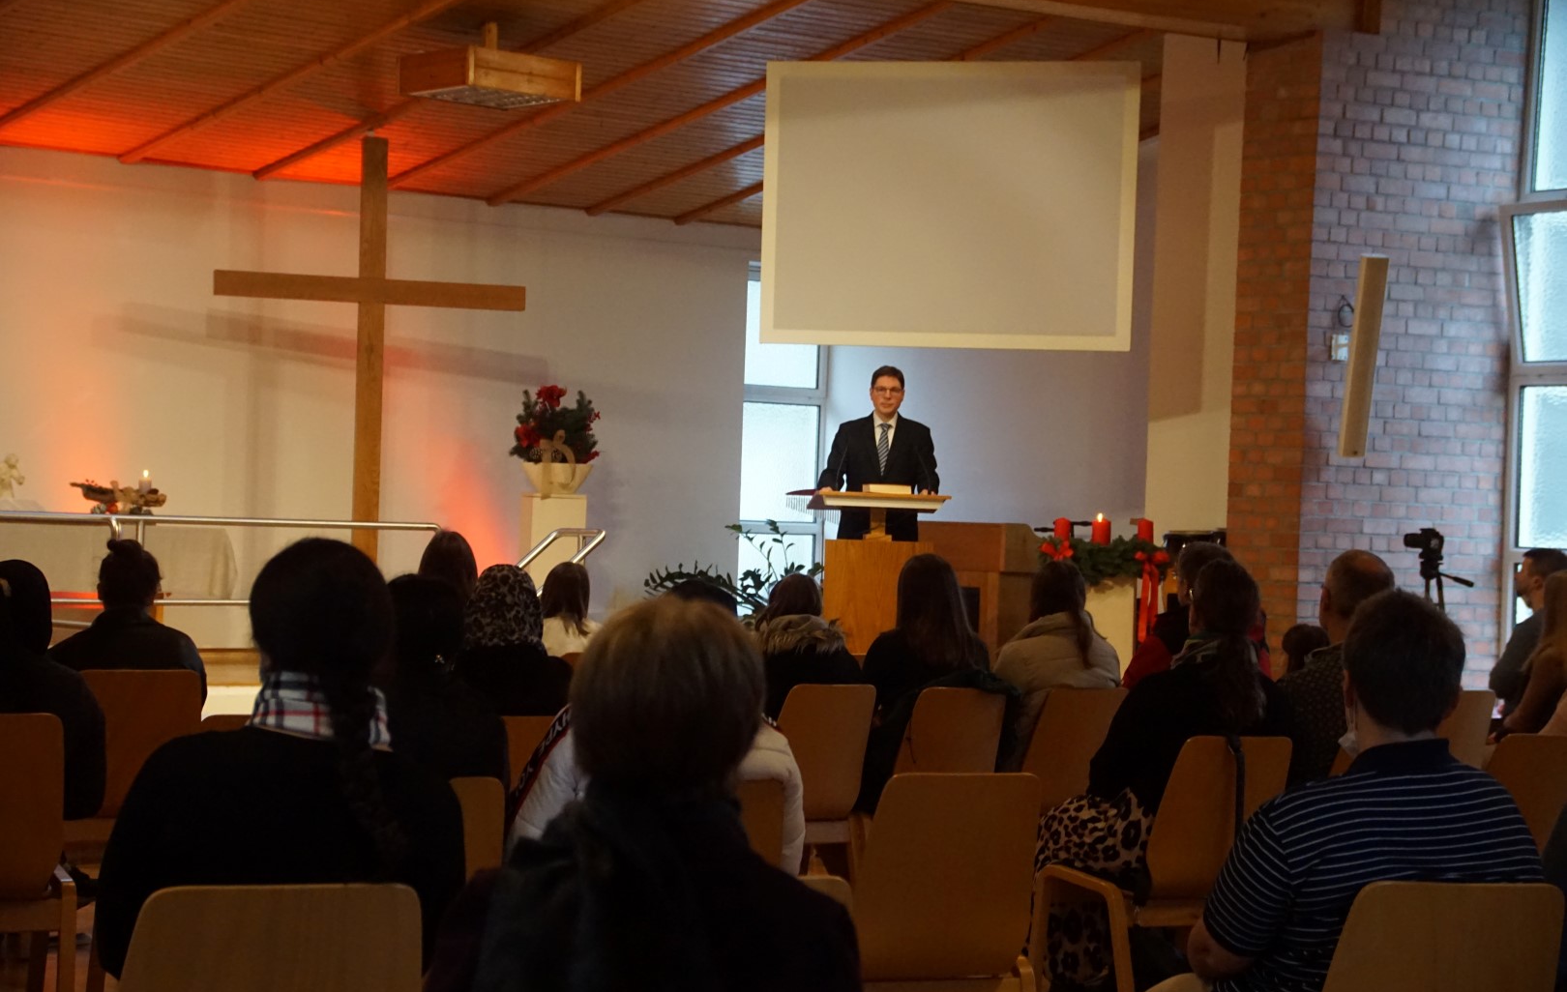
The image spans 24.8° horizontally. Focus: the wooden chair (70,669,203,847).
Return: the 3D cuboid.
[{"bbox_3d":[-1.880,0.909,10.149,0.490,0.855,0.520,2,0,-15],"label":"wooden chair"}]

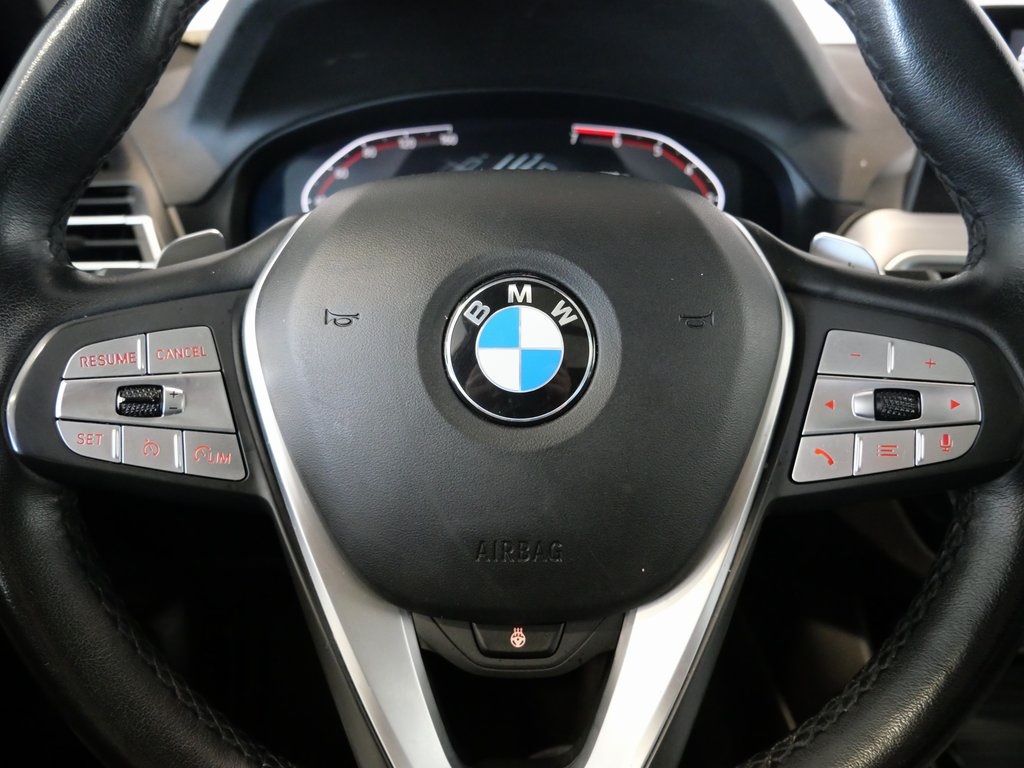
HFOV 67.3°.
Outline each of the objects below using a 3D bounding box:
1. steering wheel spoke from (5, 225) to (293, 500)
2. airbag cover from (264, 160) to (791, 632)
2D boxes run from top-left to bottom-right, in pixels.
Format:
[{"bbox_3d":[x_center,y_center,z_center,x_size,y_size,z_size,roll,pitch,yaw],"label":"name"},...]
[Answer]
[{"bbox_3d":[-0.124,-0.006,0.264,0.099,0.093,0.036,0,0,0],"label":"steering wheel spoke"},{"bbox_3d":[0.002,0.004,0.259,0.177,0.149,0.047,0,0,0],"label":"airbag cover"}]

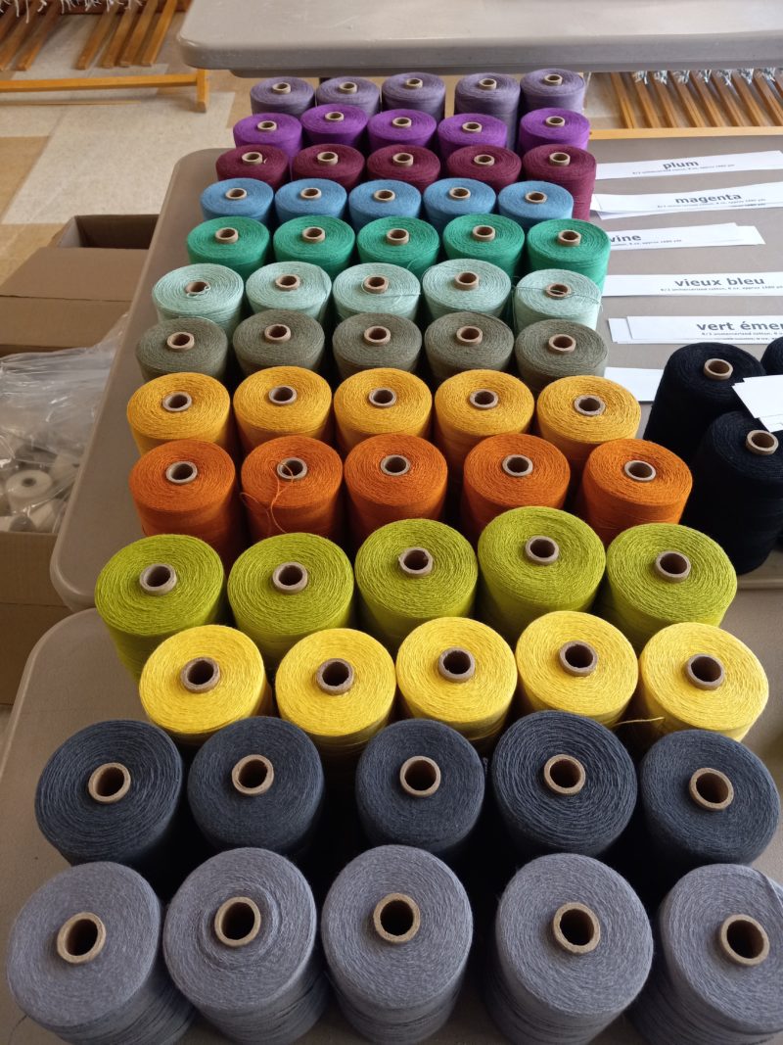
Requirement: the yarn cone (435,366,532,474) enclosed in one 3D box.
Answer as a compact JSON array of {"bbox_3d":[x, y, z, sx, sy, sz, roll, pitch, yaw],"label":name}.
[{"bbox_3d":[0.071,-0.058,0.651,0.074,0.109,0.074,-2,48,0],"label":"yarn cone"}]

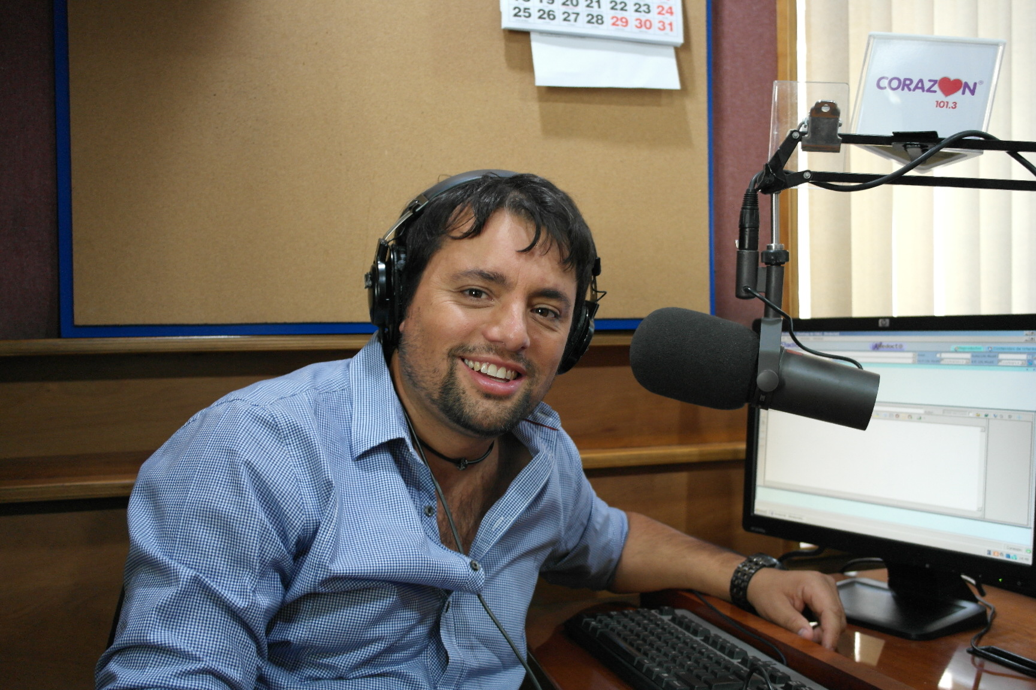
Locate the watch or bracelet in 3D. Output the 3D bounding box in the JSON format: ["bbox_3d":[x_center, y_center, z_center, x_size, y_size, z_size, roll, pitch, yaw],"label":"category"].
[{"bbox_3d":[0.293,0.290,1.252,0.041,0.066,0.071,11,-15,47],"label":"watch or bracelet"}]

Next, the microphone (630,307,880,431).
[{"bbox_3d":[0.238,0.026,1.066,0.250,0.099,0.097,14,5,13],"label":"microphone"}]

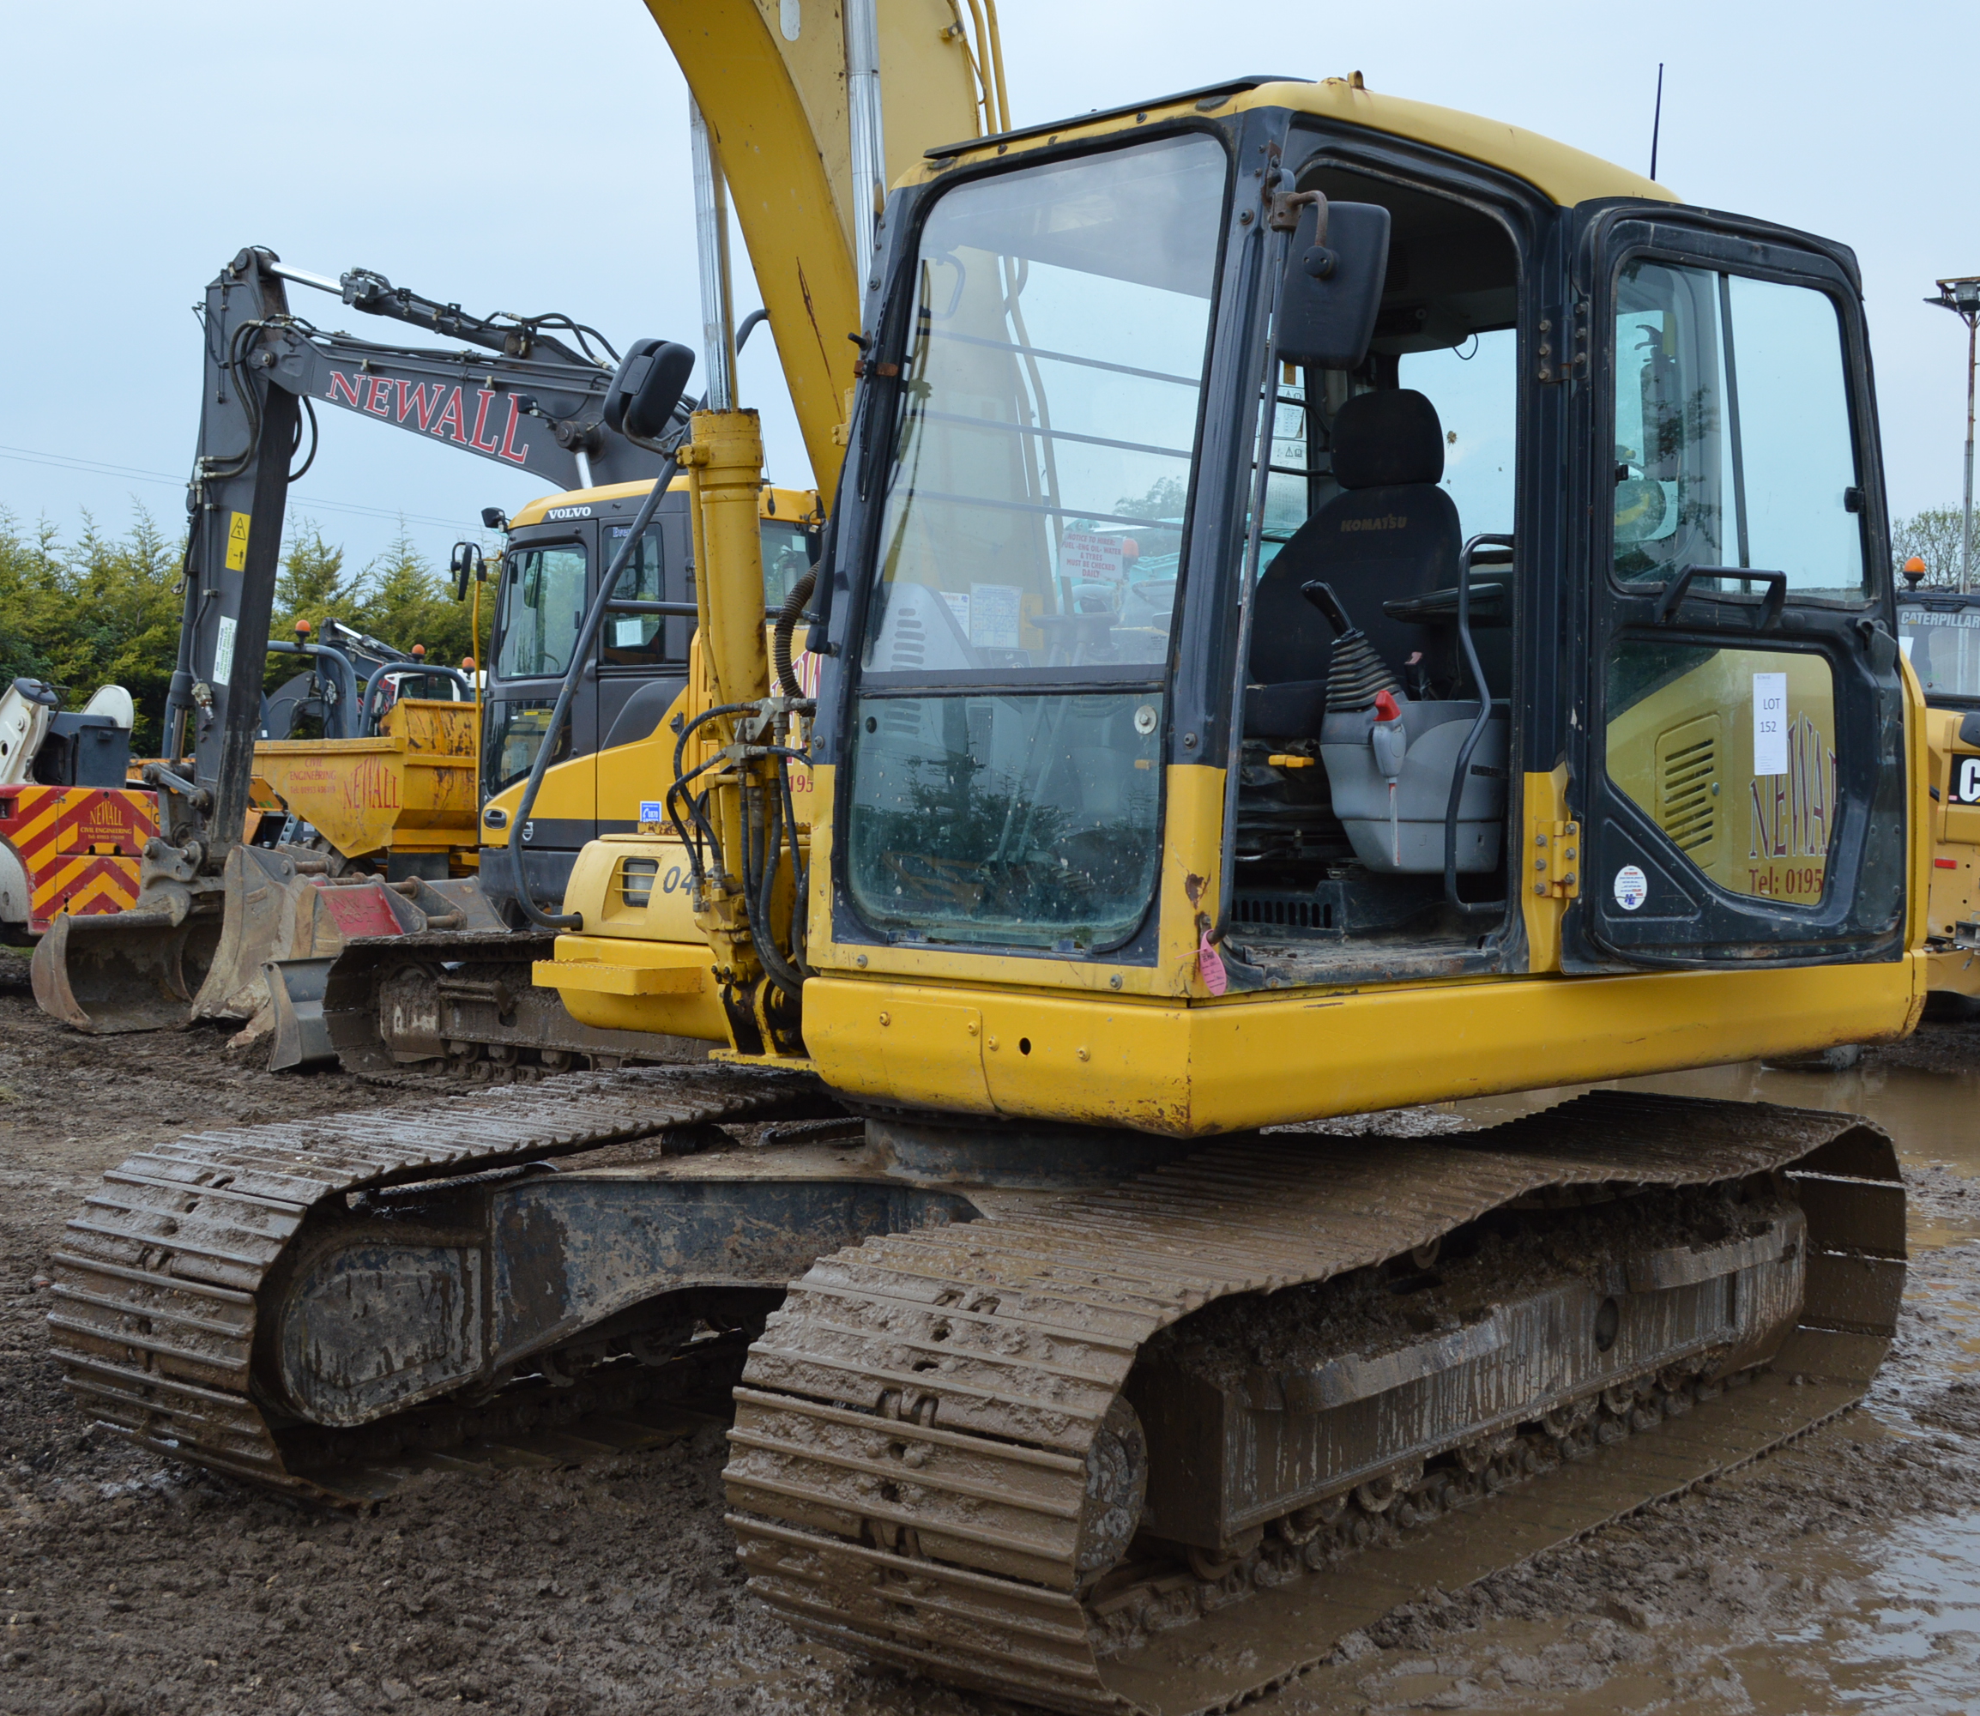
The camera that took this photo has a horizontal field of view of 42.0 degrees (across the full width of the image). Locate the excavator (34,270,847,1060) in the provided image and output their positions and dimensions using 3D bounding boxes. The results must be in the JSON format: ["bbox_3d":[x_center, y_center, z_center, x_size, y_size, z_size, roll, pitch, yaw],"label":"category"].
[{"bbox_3d":[-2.434,-1.231,14.385,7.600,4.750,2.600,2,1,36],"label":"excavator"}]

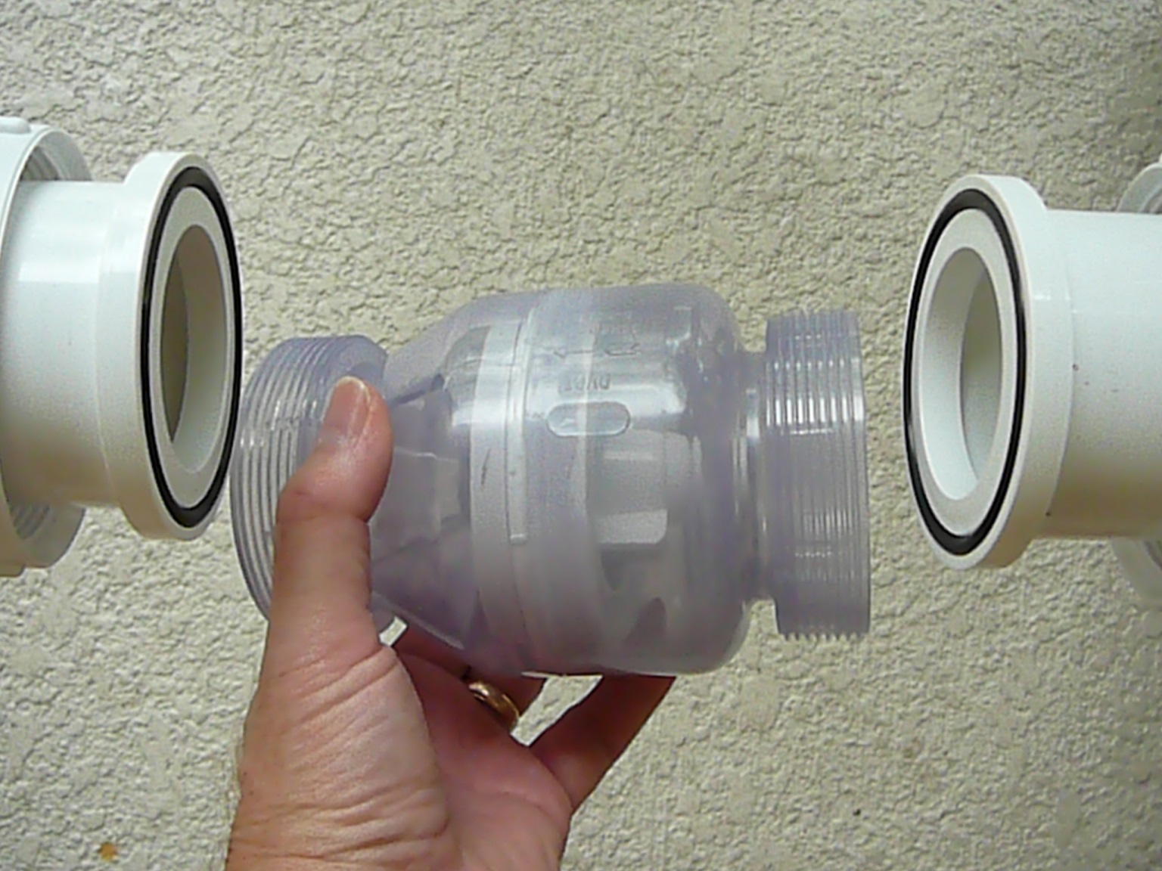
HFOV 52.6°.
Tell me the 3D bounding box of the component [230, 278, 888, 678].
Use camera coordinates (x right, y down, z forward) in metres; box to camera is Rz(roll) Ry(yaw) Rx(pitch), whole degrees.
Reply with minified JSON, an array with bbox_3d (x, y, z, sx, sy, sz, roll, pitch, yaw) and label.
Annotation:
[{"bbox_3d":[-0.003,0.012,0.311,0.151,0.100,0.100,-2,6,12],"label":"component"}]

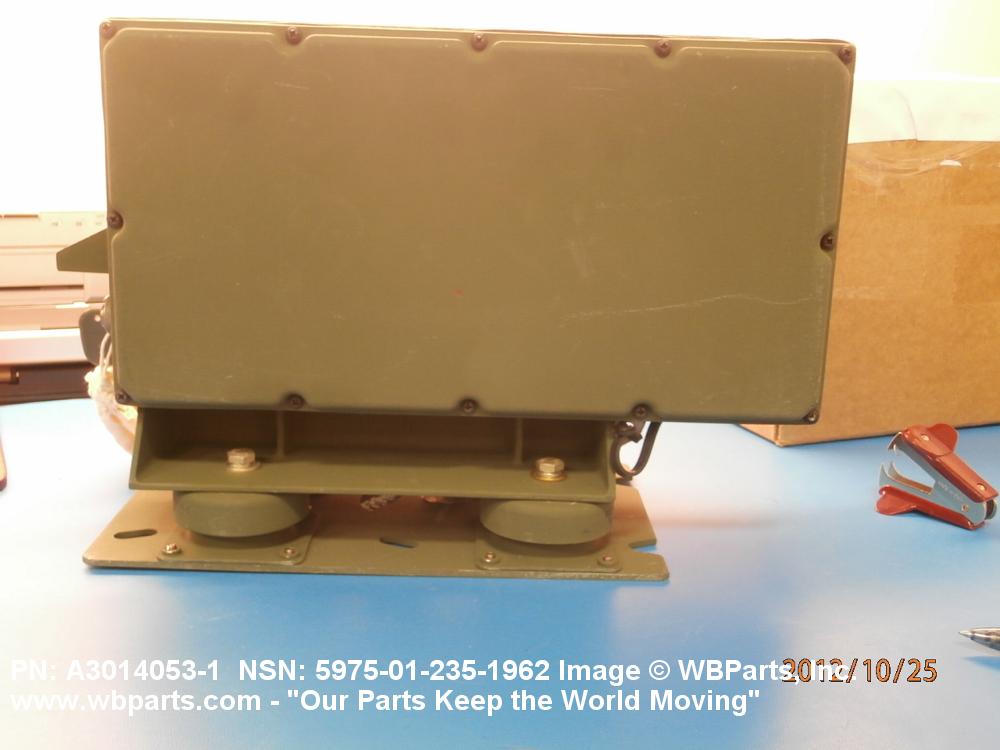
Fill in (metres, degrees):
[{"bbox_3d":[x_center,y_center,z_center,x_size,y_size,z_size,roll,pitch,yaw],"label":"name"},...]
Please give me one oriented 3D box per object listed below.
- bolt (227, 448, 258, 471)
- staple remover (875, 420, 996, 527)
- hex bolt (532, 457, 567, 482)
[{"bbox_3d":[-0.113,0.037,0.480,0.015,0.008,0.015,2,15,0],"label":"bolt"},{"bbox_3d":[0.215,0.048,0.535,0.033,0.042,0.056,-11,19,-40],"label":"staple remover"},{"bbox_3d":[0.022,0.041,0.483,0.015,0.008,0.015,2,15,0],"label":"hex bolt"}]

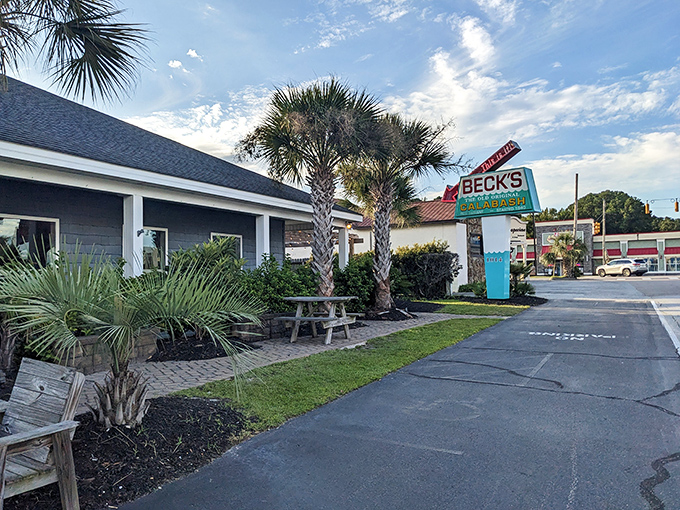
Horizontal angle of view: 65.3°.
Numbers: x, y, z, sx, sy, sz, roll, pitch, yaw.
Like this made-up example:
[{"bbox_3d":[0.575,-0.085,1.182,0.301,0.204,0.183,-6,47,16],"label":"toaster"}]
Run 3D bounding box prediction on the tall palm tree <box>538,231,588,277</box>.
[{"bbox_3d":[18.877,0.059,45.000,3.800,3.900,3.500,0,-2,0],"label":"tall palm tree"}]

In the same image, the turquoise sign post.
[{"bbox_3d":[5.719,-0.724,19.200,0.600,4.620,3.100,1,-2,-44],"label":"turquoise sign post"}]

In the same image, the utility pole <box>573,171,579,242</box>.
[{"bbox_3d":[24.265,-3.266,55.000,0.300,10.500,0.300,0,-2,0],"label":"utility pole"}]

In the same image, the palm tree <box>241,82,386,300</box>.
[{"bbox_3d":[-0.623,-1.204,11.200,3.000,5.050,2.900,0,-2,0],"label":"palm tree"}]

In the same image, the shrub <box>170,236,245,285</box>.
[{"bbox_3d":[-2.366,0.585,9.400,1.200,1.800,1.300,-1,-2,29],"label":"shrub"}]

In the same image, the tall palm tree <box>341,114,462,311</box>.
[{"bbox_3d":[1.528,-1.074,13.400,3.000,4.950,2.900,0,-2,0],"label":"tall palm tree"}]

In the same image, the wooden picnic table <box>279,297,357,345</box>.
[{"bbox_3d":[-0.326,1.140,9.420,1.200,0.760,1.350,-1,-2,25],"label":"wooden picnic table"}]

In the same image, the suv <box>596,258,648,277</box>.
[{"bbox_3d":[28.229,1.279,53.000,1.920,1.730,4.850,1,-2,-25],"label":"suv"}]

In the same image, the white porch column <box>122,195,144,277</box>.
[{"bbox_3d":[-3.582,0.100,9.250,0.220,2.350,0.220,-1,-2,29],"label":"white porch column"}]

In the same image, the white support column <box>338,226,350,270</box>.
[{"bbox_3d":[0.115,0.300,16.000,0.220,2.350,0.220,-1,-2,29],"label":"white support column"}]

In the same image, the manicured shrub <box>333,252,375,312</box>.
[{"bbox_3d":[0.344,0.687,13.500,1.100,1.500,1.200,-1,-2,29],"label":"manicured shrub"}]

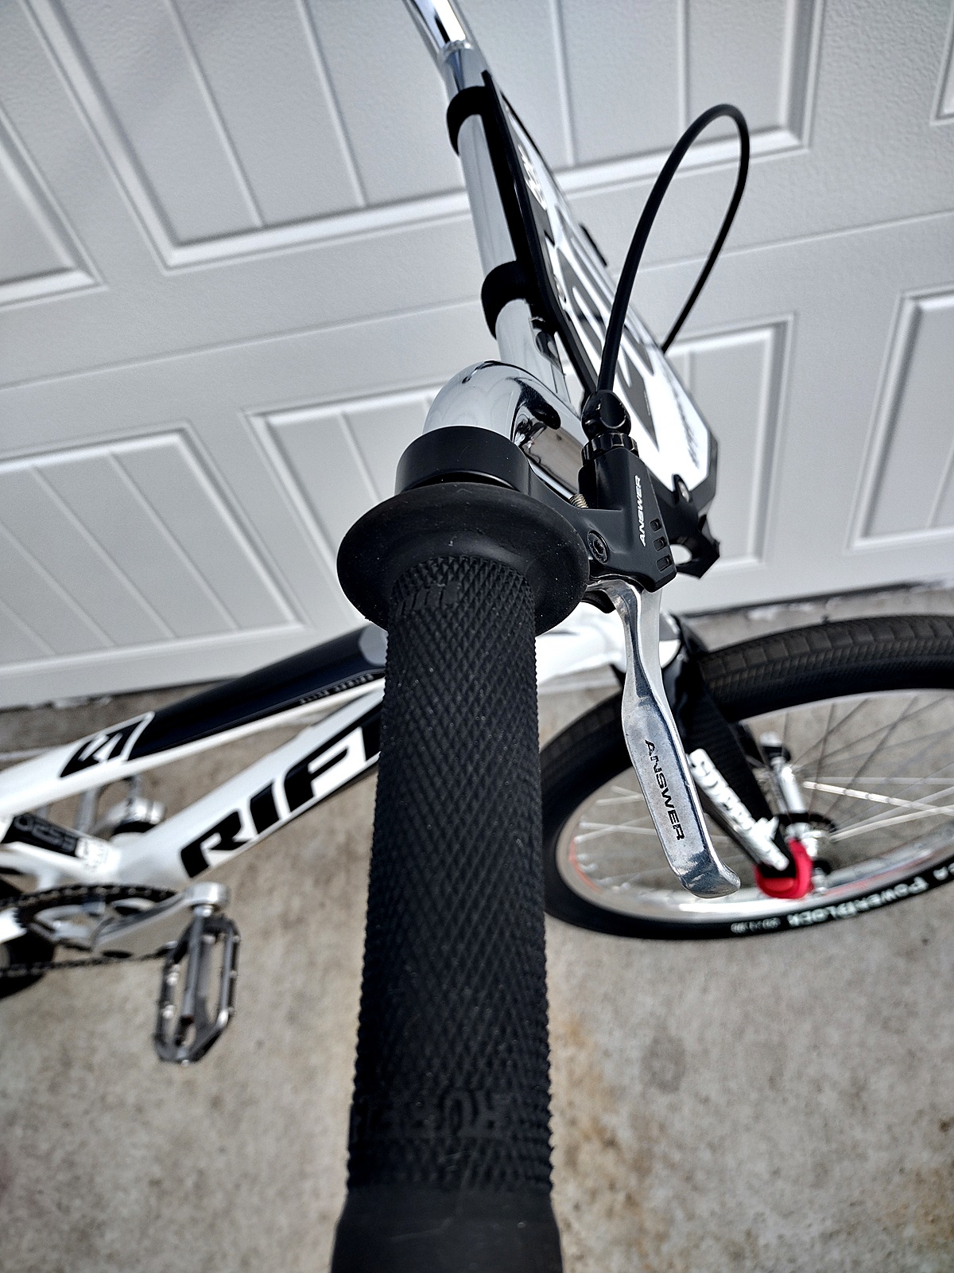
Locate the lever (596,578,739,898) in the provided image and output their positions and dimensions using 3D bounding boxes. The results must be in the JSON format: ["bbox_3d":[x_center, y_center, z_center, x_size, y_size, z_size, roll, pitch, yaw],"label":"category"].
[{"bbox_3d":[0.045,0.023,0.239,0.013,0.023,0.083,-32,64,40],"label":"lever"}]

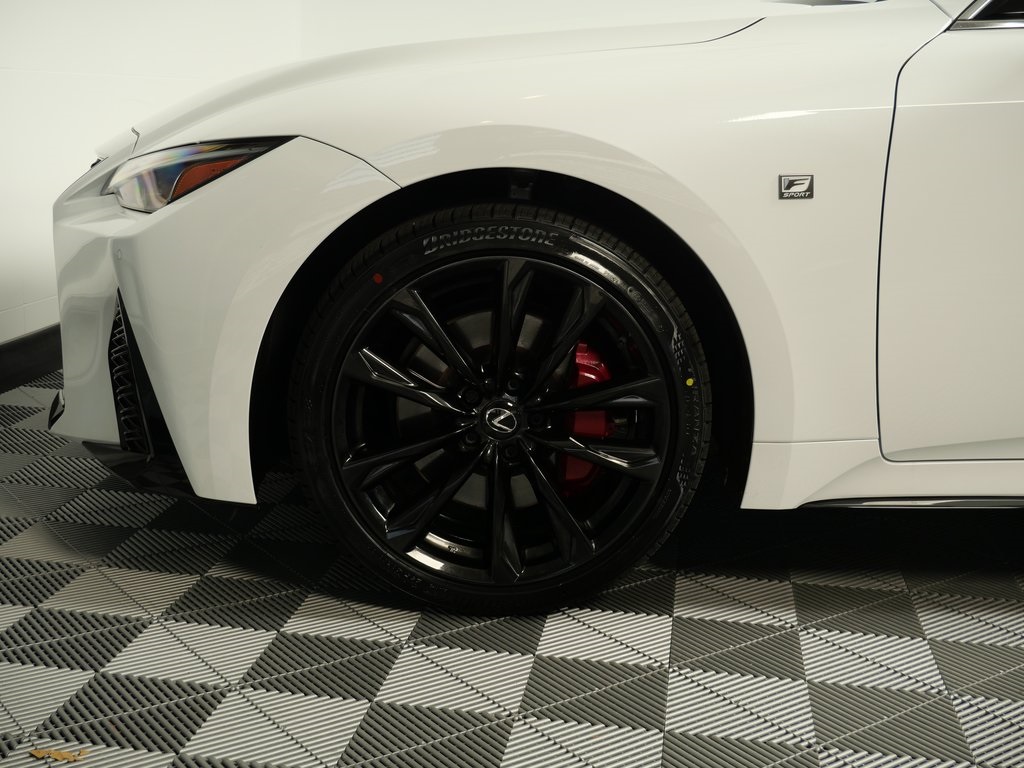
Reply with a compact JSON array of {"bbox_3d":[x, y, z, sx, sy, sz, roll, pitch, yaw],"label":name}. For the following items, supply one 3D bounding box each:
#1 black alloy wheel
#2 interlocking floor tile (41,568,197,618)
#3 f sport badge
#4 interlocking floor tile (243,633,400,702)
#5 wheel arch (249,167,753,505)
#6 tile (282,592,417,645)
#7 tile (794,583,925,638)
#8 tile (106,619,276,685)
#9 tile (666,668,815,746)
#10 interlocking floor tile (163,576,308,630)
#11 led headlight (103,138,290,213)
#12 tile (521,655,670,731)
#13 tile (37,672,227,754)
[{"bbox_3d":[-0.020,0.033,2.108,0.668,0.666,0.240,2,12,-3],"label":"black alloy wheel"},{"bbox_3d":[-0.641,0.350,2.153,0.200,0.018,0.200,4,13,8],"label":"interlocking floor tile"},{"bbox_3d":[0.433,-0.300,1.982,0.053,0.037,0.006,1,13,-6],"label":"f sport badge"},{"bbox_3d":[-0.276,0.419,1.906,0.200,0.018,0.200,4,13,8],"label":"interlocking floor tile"},{"bbox_3d":[-0.013,-0.084,2.071,0.779,0.524,0.200,1,13,-4],"label":"wheel arch"},{"bbox_3d":[-0.246,0.378,2.099,0.200,0.018,0.200,4,13,8],"label":"tile"},{"bbox_3d":[0.575,0.388,2.179,0.200,0.018,0.200,4,13,8],"label":"tile"},{"bbox_3d":[-0.473,0.406,1.932,0.200,0.018,0.200,4,13,8],"label":"tile"},{"bbox_3d":[0.317,0.458,1.821,0.200,0.018,0.200,4,13,8],"label":"tile"},{"bbox_3d":[-0.444,0.364,2.127,0.200,0.018,0.200,4,13,8],"label":"interlocking floor tile"},{"bbox_3d":[-0.516,-0.348,2.119,0.380,0.145,0.270,2,12,-3],"label":"led headlight"},{"bbox_3d":[0.120,0.445,1.849,0.200,0.018,0.200,4,13,8],"label":"tile"},{"bbox_3d":[-0.503,0.448,1.740,0.200,0.018,0.200,4,13,8],"label":"tile"}]

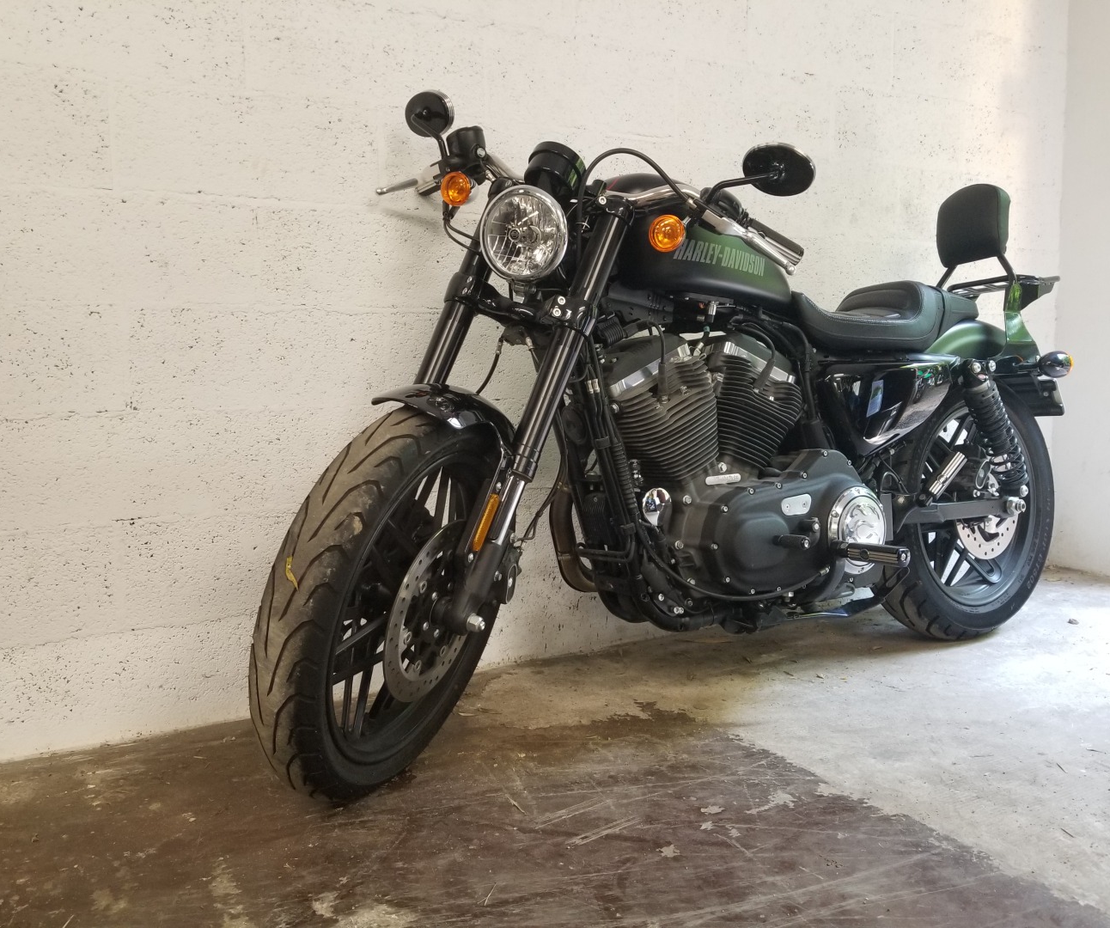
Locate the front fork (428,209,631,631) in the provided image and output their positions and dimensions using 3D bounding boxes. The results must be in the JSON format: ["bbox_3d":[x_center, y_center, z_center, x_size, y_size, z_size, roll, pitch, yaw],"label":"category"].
[{"bbox_3d":[-0.119,-0.125,1.600,0.290,0.830,0.140,16,-13,20],"label":"front fork"}]

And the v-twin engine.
[{"bbox_3d":[0.325,-0.004,1.889,0.600,0.530,0.400,-5,3,-32],"label":"v-twin engine"}]

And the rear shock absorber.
[{"bbox_3d":[1.029,-0.084,2.156,0.070,0.370,0.068,-31,16,-28],"label":"rear shock absorber"}]

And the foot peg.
[{"bbox_3d":[0.590,0.165,1.742,0.040,0.040,0.150,-6,8,-44],"label":"foot peg"}]

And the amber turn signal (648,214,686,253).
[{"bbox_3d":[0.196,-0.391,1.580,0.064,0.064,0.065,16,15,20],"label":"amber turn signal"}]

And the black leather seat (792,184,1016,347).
[{"bbox_3d":[0.798,-0.467,2.182,0.740,0.430,0.280,-5,3,-32],"label":"black leather seat"}]

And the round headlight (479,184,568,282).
[{"bbox_3d":[-0.033,-0.394,1.596,0.163,0.163,0.130,16,15,20],"label":"round headlight"}]

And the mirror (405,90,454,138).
[{"bbox_3d":[-0.244,-0.682,1.815,0.115,0.096,0.032,21,33,35],"label":"mirror"}]

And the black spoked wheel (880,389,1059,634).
[{"bbox_3d":[1.006,0.101,2.310,0.670,0.670,0.150,-4,2,-32],"label":"black spoked wheel"}]

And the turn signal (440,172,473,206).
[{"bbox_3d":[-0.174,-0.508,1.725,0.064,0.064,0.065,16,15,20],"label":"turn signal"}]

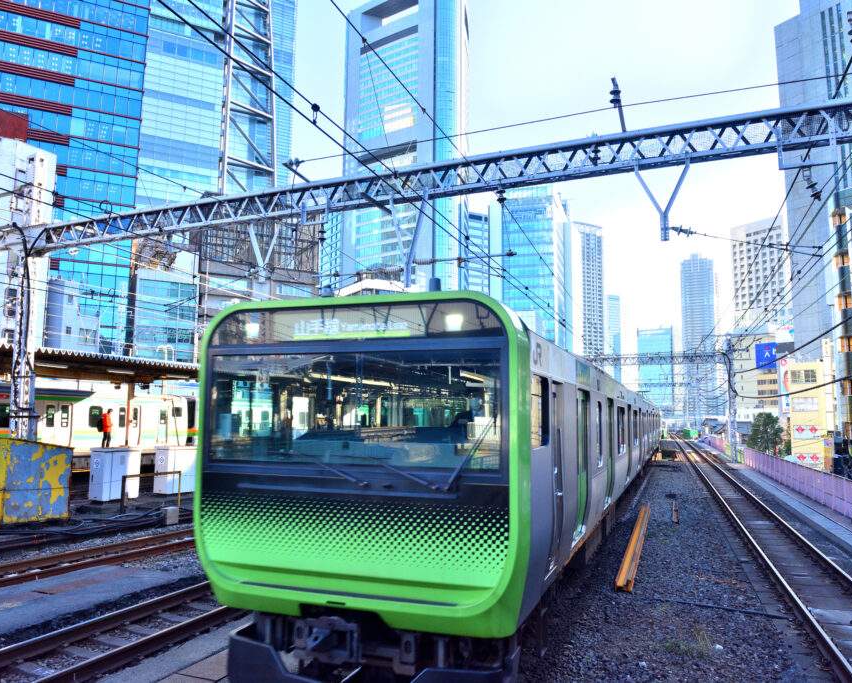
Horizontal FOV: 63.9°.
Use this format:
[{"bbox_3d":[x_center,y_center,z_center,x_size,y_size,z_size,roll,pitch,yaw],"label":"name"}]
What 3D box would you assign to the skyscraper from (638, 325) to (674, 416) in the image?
[{"bbox_3d":[270.253,38.719,799.035,39.000,110.271,35.000,-2,-7,24],"label":"skyscraper"}]

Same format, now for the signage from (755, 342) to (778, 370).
[{"bbox_3d":[107.547,4.566,215.000,7.000,7.700,0.600,-2,-7,25],"label":"signage"}]

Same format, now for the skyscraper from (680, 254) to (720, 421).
[{"bbox_3d":[309.585,-3.226,769.905,34.500,190.000,34.500,-2,-6,18],"label":"skyscraper"}]

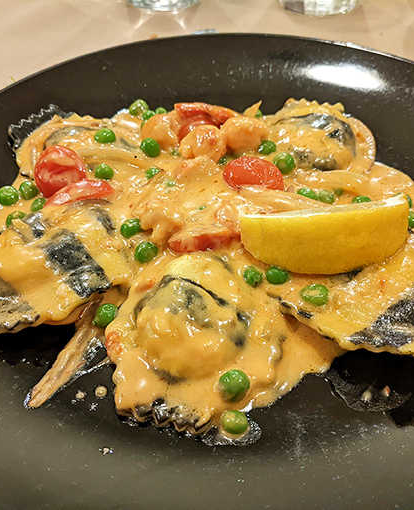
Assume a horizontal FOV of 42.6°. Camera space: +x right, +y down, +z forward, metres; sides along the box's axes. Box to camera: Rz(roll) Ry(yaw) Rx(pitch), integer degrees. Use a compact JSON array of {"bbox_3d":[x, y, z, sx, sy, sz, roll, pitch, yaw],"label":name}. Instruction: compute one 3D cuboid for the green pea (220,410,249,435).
[{"bbox_3d":[0.009,0.052,0.166,0.009,0.008,0.009,-3,47,0],"label":"green pea"}]

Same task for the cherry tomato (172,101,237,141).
[{"bbox_3d":[-0.001,-0.066,0.262,0.030,0.018,0.020,-2,46,0],"label":"cherry tomato"}]

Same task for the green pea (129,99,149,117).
[{"bbox_3d":[-0.036,-0.078,0.281,0.010,0.009,0.010,-3,47,0],"label":"green pea"}]

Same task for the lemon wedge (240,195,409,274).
[{"bbox_3d":[0.041,-0.010,0.196,0.065,0.026,0.026,-4,47,-1],"label":"lemon wedge"}]

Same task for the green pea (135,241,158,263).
[{"bbox_3d":[-0.023,-0.001,0.203,0.009,0.009,0.009,-3,47,0],"label":"green pea"}]

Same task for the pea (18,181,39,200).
[{"bbox_3d":[-0.077,-0.028,0.230,0.008,0.008,0.008,-3,47,0],"label":"pea"}]

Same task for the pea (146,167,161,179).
[{"bbox_3d":[-0.024,-0.036,0.236,0.008,0.007,0.008,-3,47,0],"label":"pea"}]

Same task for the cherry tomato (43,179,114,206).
[{"bbox_3d":[-0.054,-0.027,0.227,0.030,0.012,0.017,-13,48,-9],"label":"cherry tomato"}]

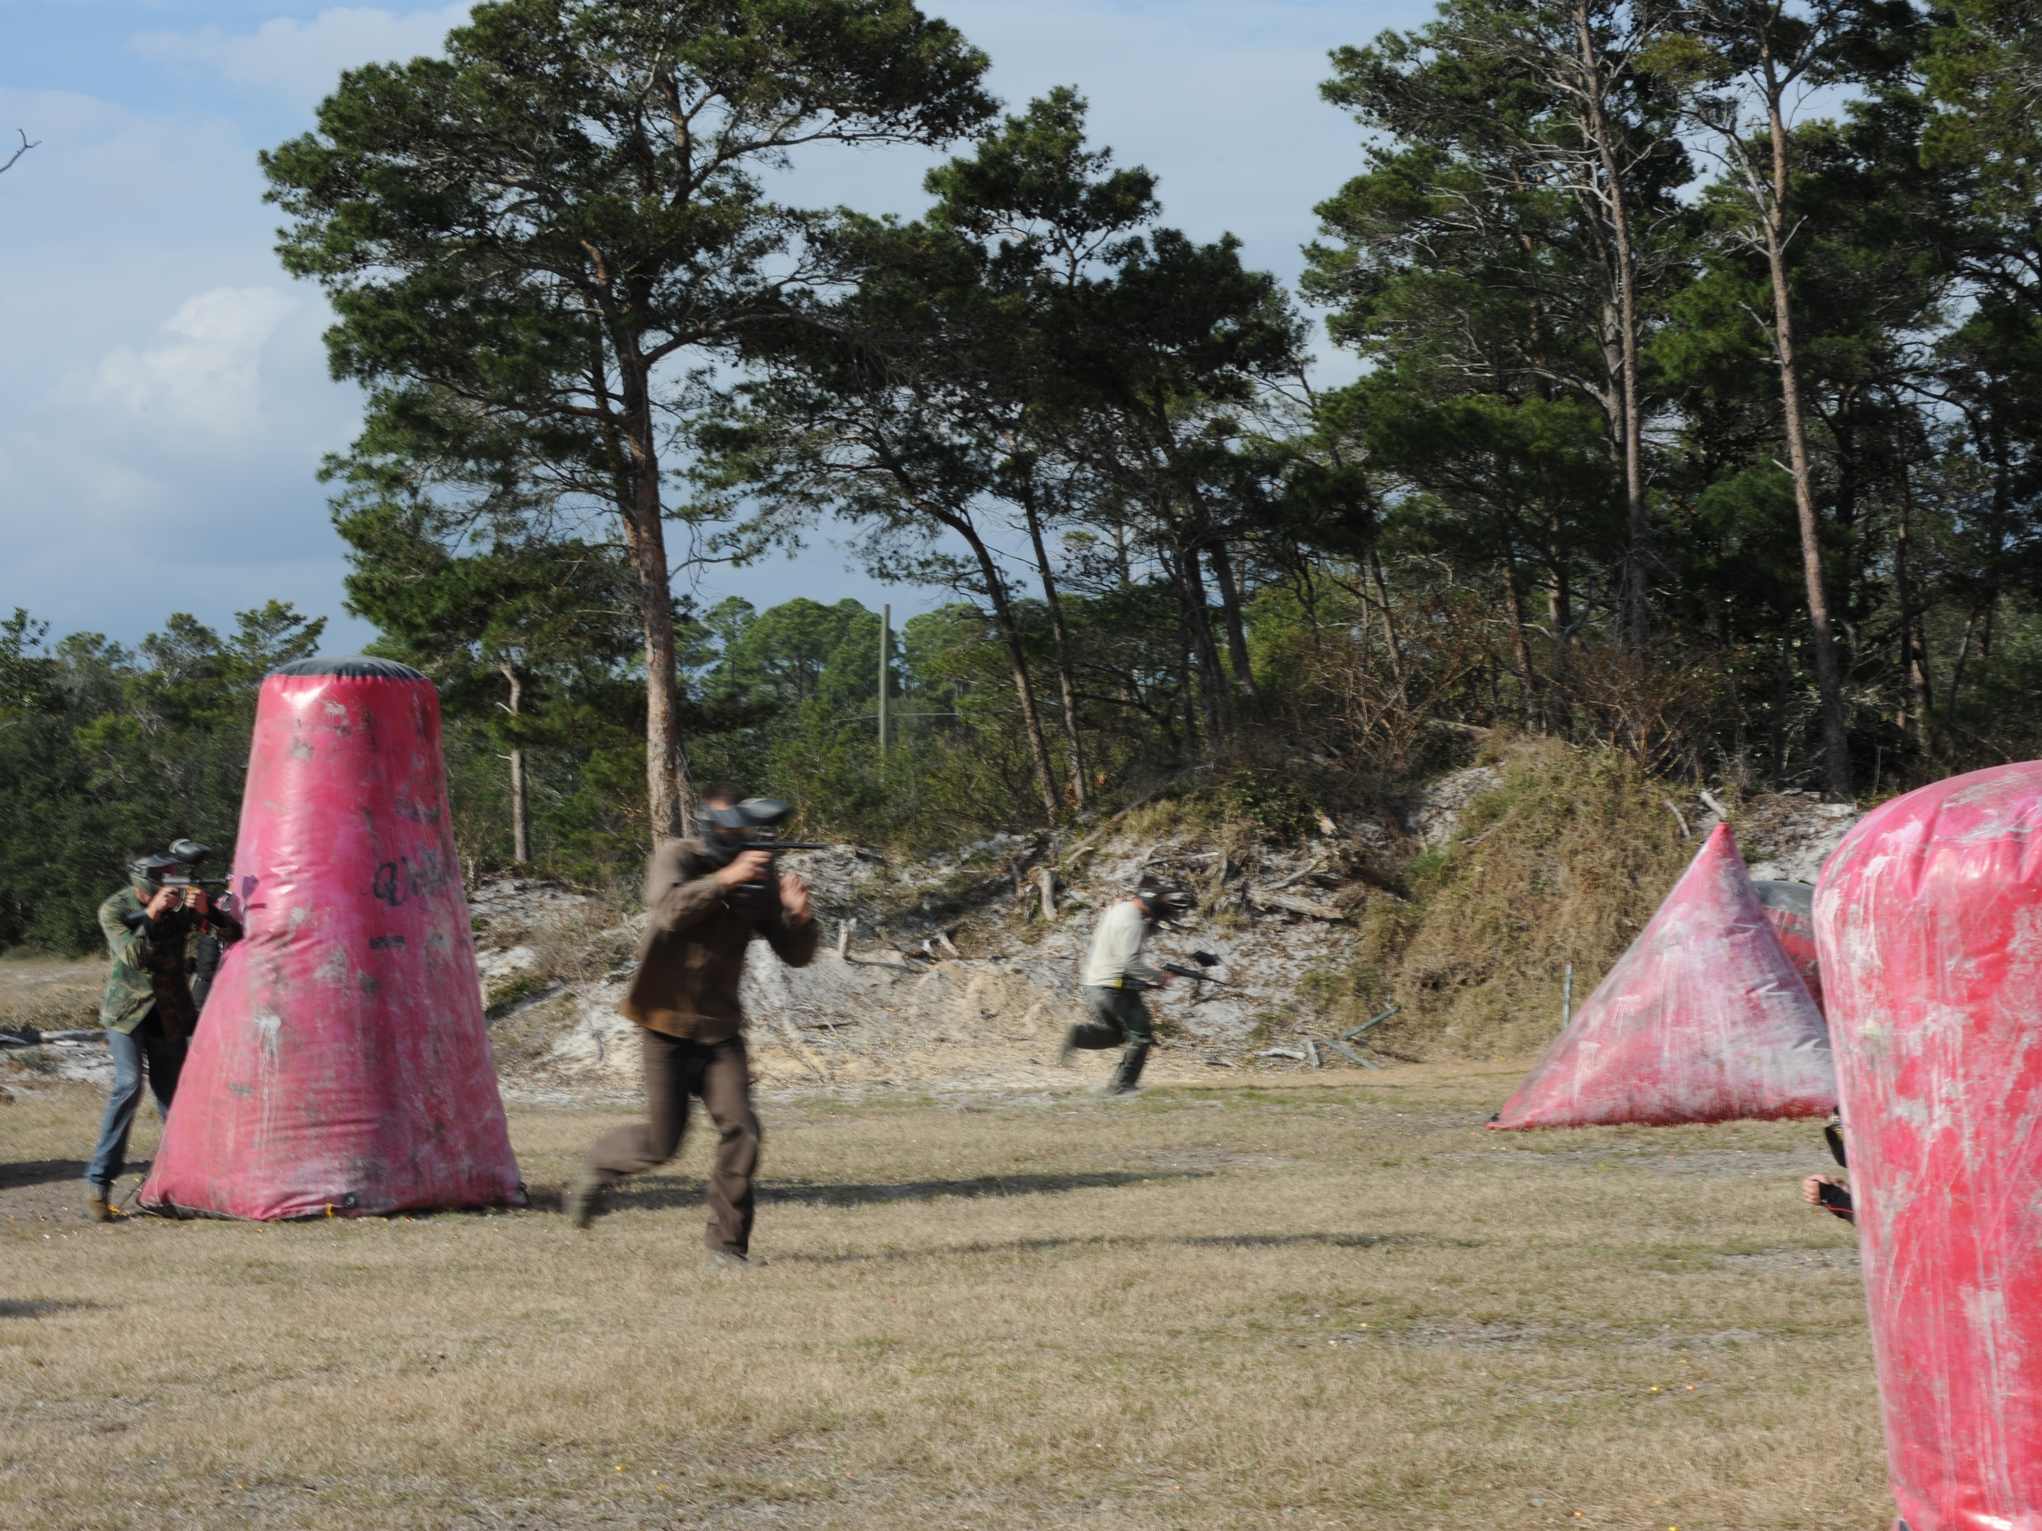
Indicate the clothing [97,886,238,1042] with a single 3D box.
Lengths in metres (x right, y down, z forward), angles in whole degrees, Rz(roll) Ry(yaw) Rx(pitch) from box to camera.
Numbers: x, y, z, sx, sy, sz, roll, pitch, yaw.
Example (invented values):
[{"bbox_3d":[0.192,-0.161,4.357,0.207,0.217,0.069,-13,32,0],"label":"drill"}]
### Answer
[{"bbox_3d":[-3.640,0.850,20.400,0.470,0.680,0.540,-1,-2,38],"label":"clothing"}]

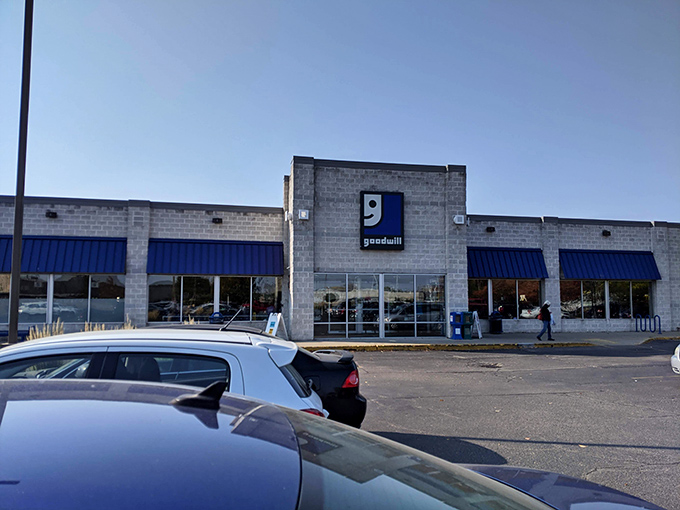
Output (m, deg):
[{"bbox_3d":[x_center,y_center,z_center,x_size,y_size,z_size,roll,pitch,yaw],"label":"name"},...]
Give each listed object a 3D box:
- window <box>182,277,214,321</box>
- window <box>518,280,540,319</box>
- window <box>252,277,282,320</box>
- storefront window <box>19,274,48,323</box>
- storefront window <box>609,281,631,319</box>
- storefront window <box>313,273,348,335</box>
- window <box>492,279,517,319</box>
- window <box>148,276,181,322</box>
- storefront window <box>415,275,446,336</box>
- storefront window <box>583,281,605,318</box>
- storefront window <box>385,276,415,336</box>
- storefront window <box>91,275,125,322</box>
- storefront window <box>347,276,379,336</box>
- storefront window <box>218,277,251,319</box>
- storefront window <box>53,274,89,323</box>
[{"bbox_3d":[-6.055,1.892,22.727,1.325,1.950,0.100,1,-5,-13],"label":"window"},{"bbox_3d":[9.413,2.223,26.387,1.261,1.909,0.130,1,-5,-13],"label":"window"},{"bbox_3d":[-3.221,1.917,23.517,1.345,1.944,0.130,1,-5,-13],"label":"window"},{"bbox_3d":[-12.466,1.756,21.274,1.365,1.950,0.100,1,-5,-13],"label":"storefront window"},{"bbox_3d":[14.520,2.324,27.549,1.392,1.967,0.130,1,-5,-13],"label":"storefront window"},{"bbox_3d":[-0.388,1.995,21.013,1.357,2.583,0.100,1,-6,-12],"label":"storefront window"},{"bbox_3d":[8.074,2.191,25.929,1.345,1.950,0.100,1,-5,-13],"label":"window"},{"bbox_3d":[-7.386,1.864,22.425,1.335,1.950,0.100,1,-5,-13],"label":"window"},{"bbox_3d":[3.752,2.081,21.914,1.406,2.612,0.100,1,-6,-12],"label":"storefront window"},{"bbox_3d":[13.003,2.295,27.046,1.315,1.950,0.100,1,-5,-13],"label":"storefront window"},{"bbox_3d":[2.432,2.056,21.627,1.331,2.606,0.100,1,-6,-12],"label":"storefront window"},{"bbox_3d":[-9.697,1.801,22.109,1.367,2.011,0.100,1,-6,-12],"label":"storefront window"},{"bbox_3d":[0.943,2.068,21.507,1.374,2.636,0.130,1,-5,-13],"label":"storefront window"},{"bbox_3d":[-4.601,1.907,23.218,1.374,1.994,0.100,1,-6,-12],"label":"storefront window"},{"bbox_3d":[-11.031,1.780,21.739,1.338,1.961,0.130,1,-5,-13],"label":"storefront window"}]

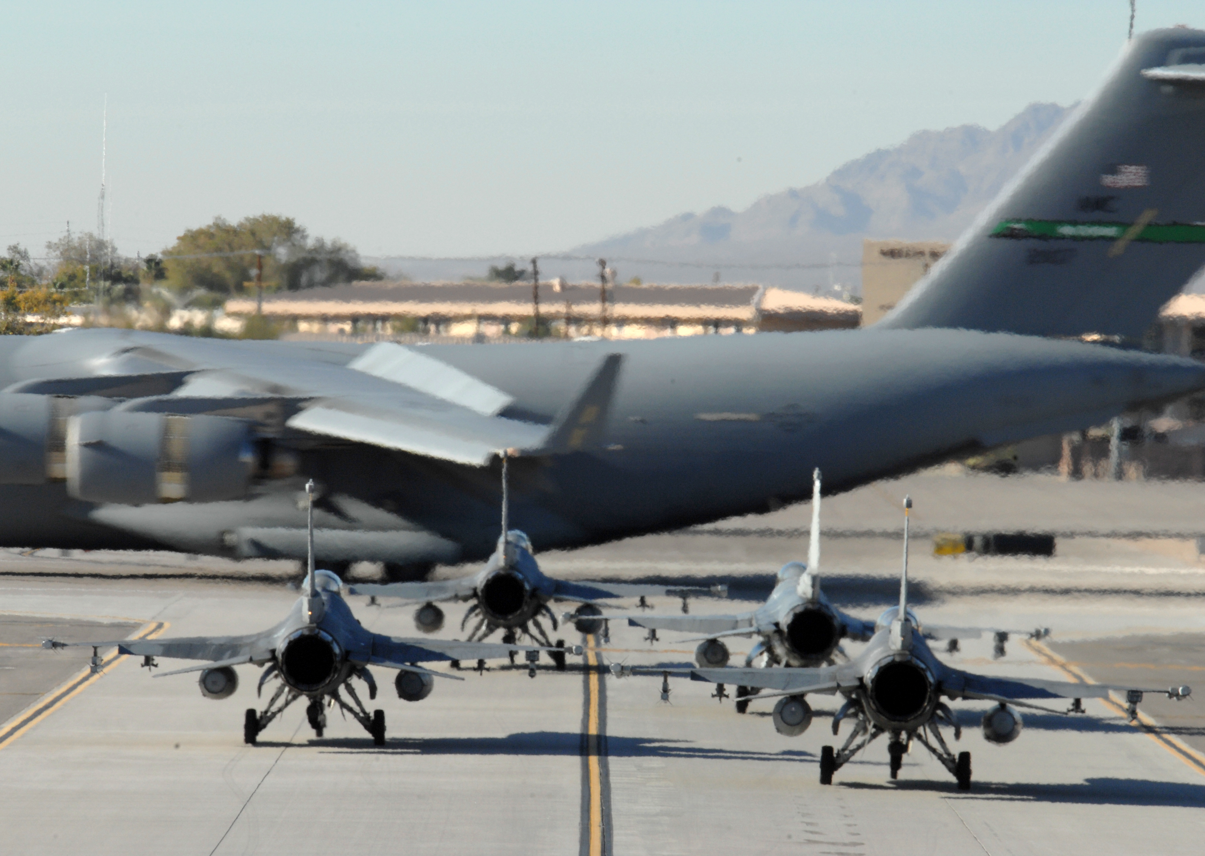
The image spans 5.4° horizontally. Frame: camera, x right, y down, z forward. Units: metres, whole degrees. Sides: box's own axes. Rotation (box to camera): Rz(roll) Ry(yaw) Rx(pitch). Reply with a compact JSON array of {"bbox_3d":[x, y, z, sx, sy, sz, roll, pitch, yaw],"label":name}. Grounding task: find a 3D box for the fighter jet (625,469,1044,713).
[{"bbox_3d":[4.050,3.330,261.500,9.950,5.000,15.000,2,0,-1],"label":"fighter jet"}]

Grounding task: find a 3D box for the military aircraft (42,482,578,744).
[{"bbox_3d":[-5.240,3.330,237.300,9.950,5.000,15.000,1,0,0],"label":"military aircraft"}]

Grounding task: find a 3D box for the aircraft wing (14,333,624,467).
[{"bbox_3d":[-8.600,-0.860,376.000,18.000,4.000,24.000,1,0,0],"label":"aircraft wing"}]

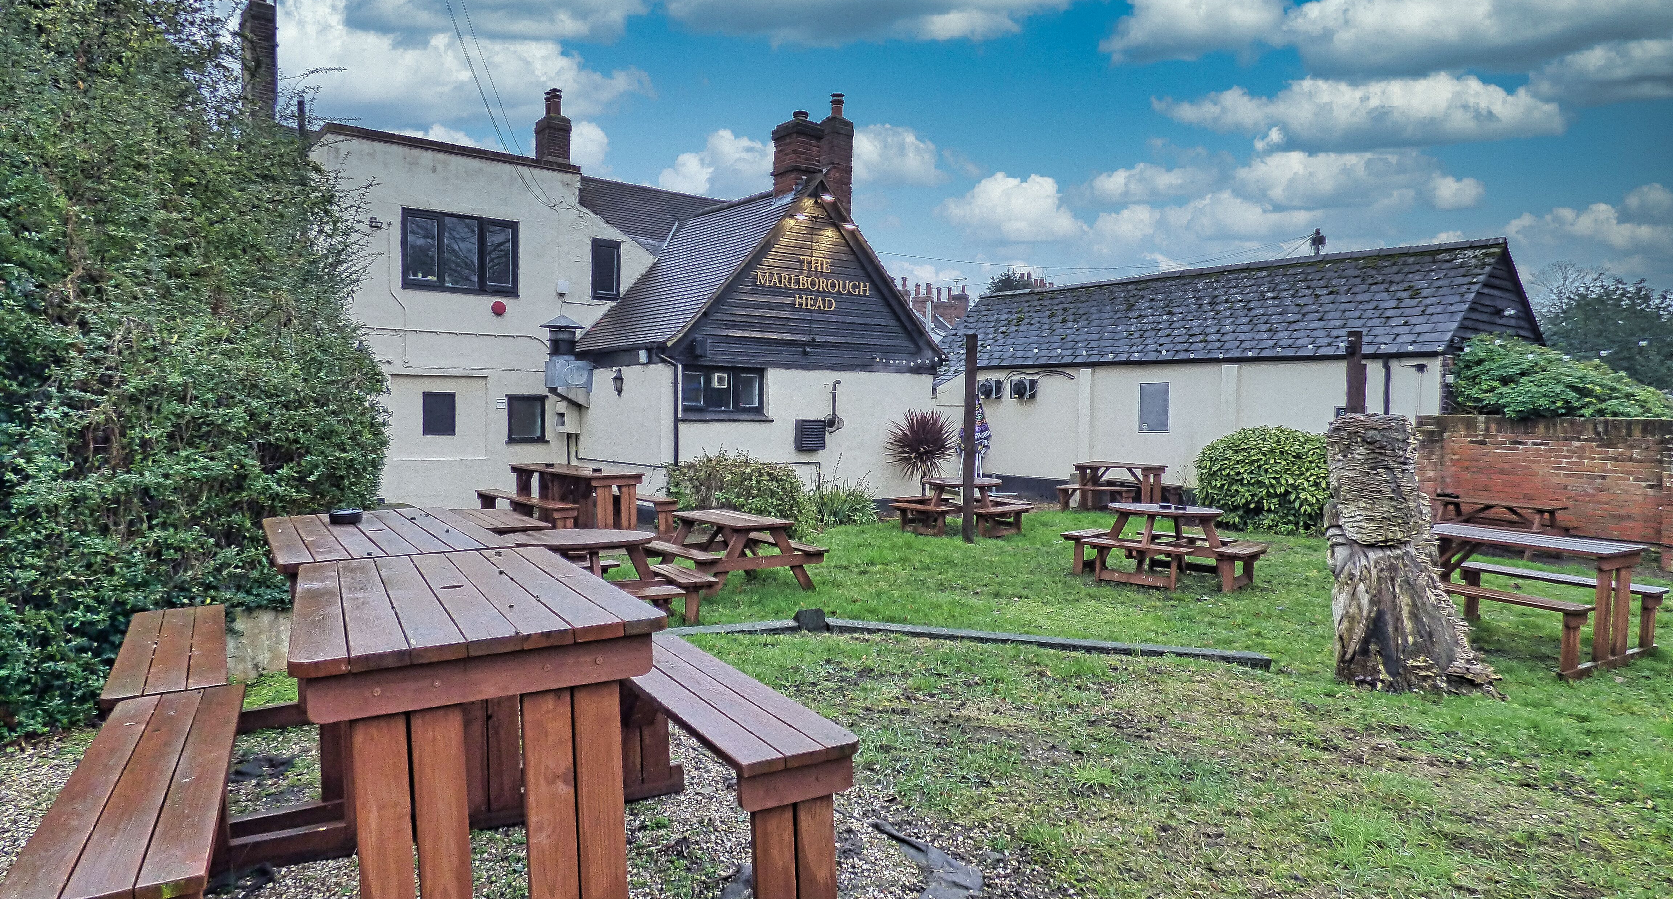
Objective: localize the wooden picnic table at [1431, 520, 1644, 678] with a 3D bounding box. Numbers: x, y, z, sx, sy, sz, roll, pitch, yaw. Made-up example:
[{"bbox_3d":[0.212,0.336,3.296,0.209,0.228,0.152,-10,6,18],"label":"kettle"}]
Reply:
[{"bbox_3d":[5.065,1.050,7.197,1.410,0.790,1.340,-1,4,-29],"label":"wooden picnic table"}]

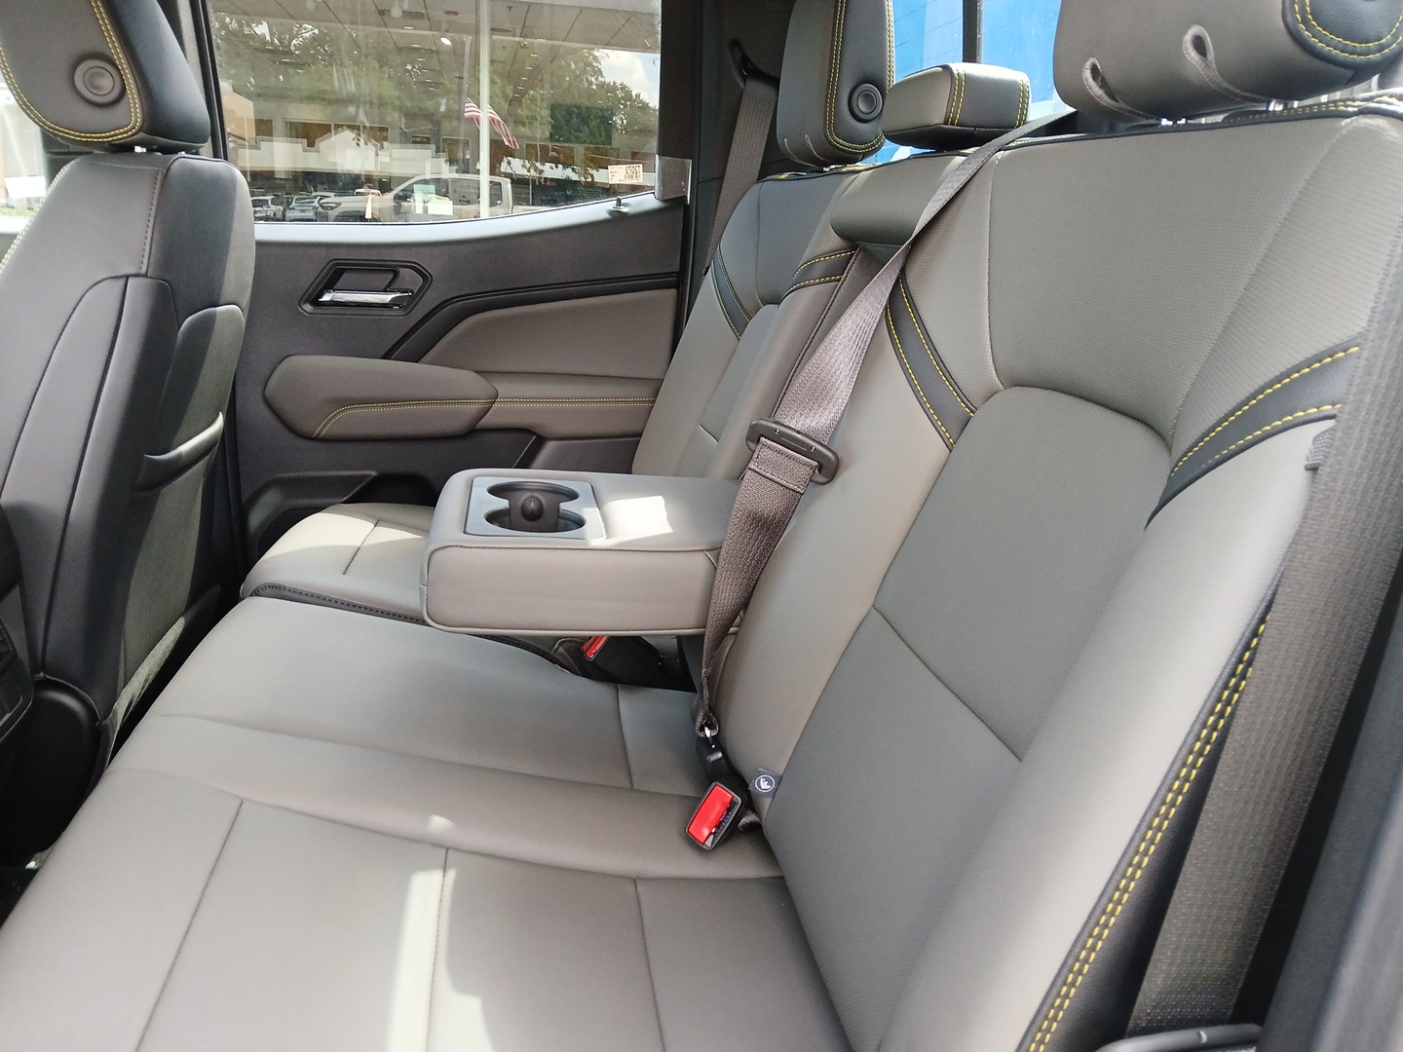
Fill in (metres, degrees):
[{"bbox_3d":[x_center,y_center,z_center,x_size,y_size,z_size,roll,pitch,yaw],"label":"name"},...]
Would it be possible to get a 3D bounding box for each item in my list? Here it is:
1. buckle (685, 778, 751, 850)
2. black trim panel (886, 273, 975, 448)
[{"bbox_3d":[0.015,0.208,0.759,0.024,0.041,0.060,30,-5,17],"label":"buckle"},{"bbox_3d":[0.159,-0.115,0.735,0.035,0.060,0.200,18,35,-15],"label":"black trim panel"}]

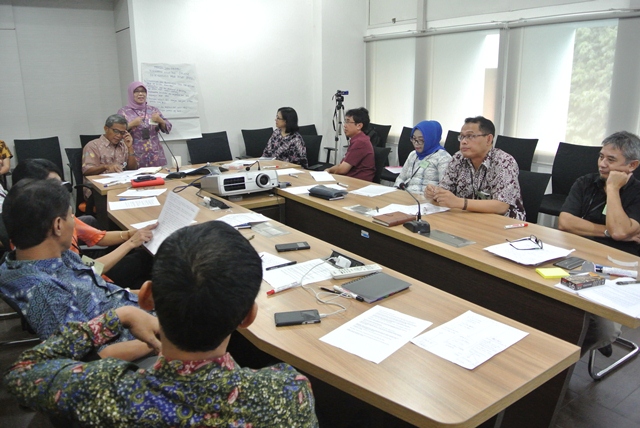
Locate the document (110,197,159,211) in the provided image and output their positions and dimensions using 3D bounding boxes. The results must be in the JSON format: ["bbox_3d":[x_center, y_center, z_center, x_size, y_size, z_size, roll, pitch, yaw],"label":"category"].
[{"bbox_3d":[-1.226,-0.067,3.180,0.300,0.004,0.220,-9,16,-28],"label":"document"}]

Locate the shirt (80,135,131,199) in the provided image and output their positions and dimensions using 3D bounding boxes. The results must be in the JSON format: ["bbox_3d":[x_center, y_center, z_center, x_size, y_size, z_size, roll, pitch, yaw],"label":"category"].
[{"bbox_3d":[-1.964,-0.437,4.434,0.470,0.600,0.320,-12,18,-36],"label":"shirt"}]

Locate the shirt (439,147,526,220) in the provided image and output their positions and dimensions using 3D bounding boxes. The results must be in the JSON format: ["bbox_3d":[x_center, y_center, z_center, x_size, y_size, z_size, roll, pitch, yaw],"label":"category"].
[{"bbox_3d":[1.038,-0.124,3.133,0.370,0.620,0.520,-14,20,-42],"label":"shirt"}]

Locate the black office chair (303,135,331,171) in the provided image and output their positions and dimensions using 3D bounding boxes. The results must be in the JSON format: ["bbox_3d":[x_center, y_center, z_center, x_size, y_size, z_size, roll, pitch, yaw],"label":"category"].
[{"bbox_3d":[-0.241,-0.374,5.355,0.580,0.930,0.620,3,15,14],"label":"black office chair"}]

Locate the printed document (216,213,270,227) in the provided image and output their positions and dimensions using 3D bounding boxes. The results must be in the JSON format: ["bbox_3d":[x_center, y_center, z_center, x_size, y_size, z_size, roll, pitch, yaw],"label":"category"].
[{"bbox_3d":[-0.448,0.038,2.666,0.297,0.020,0.210,-12,19,-38],"label":"printed document"}]

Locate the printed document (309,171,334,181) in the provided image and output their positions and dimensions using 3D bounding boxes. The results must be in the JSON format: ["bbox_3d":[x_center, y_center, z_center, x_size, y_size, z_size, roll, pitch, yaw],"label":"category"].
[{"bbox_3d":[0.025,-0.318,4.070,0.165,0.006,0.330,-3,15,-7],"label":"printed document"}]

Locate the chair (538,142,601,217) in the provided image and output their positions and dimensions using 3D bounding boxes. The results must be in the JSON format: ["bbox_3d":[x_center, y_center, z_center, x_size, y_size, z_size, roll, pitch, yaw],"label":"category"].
[{"bbox_3d":[2.068,-0.115,4.215,0.620,0.930,0.580,-10,17,-32],"label":"chair"}]

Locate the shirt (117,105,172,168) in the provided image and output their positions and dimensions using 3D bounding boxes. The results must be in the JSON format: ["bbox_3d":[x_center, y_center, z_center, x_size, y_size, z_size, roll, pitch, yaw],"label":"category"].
[{"bbox_3d":[-1.782,-0.762,5.012,0.560,0.730,0.320,-3,15,-7],"label":"shirt"}]

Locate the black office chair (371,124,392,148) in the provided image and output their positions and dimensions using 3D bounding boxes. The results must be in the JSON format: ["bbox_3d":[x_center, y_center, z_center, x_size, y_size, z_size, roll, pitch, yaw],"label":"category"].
[{"bbox_3d":[0.618,-0.751,6.761,0.620,0.930,0.580,-10,17,-32],"label":"black office chair"}]

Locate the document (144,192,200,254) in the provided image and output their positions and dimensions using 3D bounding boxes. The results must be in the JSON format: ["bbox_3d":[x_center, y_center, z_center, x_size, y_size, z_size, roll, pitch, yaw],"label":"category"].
[{"bbox_3d":[-0.705,0.064,2.260,0.210,0.290,0.020,29,1,28],"label":"document"}]

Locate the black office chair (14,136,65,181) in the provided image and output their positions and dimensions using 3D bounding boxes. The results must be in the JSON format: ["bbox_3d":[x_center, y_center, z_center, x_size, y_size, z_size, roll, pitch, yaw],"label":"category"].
[{"bbox_3d":[-2.953,-0.318,5.224,0.530,0.950,0.580,-12,19,-37],"label":"black office chair"}]

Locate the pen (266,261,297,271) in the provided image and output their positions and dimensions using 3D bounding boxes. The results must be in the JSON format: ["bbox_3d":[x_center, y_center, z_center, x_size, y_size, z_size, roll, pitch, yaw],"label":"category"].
[{"bbox_3d":[-0.157,0.217,1.997,0.143,0.012,0.012,-10,18,-32],"label":"pen"}]

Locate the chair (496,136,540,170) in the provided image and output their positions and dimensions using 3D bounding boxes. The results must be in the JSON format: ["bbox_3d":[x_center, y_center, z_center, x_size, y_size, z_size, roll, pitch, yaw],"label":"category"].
[{"bbox_3d":[1.785,-0.270,4.841,0.580,0.950,0.510,-10,18,-33],"label":"chair"}]

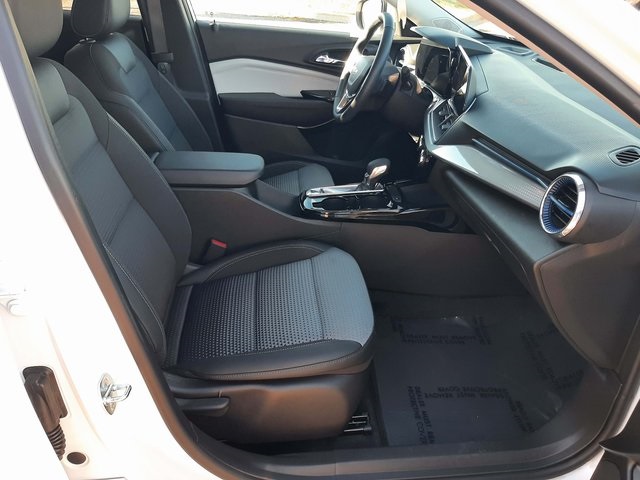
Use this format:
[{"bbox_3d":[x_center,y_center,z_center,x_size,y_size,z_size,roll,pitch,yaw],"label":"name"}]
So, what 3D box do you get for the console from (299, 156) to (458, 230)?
[{"bbox_3d":[0.167,-0.145,1.356,0.455,0.160,0.220,-1,26,-8],"label":"console"}]

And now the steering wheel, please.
[{"bbox_3d":[0.153,-0.548,1.569,0.090,0.365,0.370,22,21,-18],"label":"steering wheel"}]

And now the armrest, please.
[{"bbox_3d":[-0.290,-0.190,1.267,0.290,0.055,0.190,-1,26,-8],"label":"armrest"}]

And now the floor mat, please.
[{"bbox_3d":[0.373,0.284,1.202,0.540,0.060,0.470,-1,26,-8],"label":"floor mat"}]

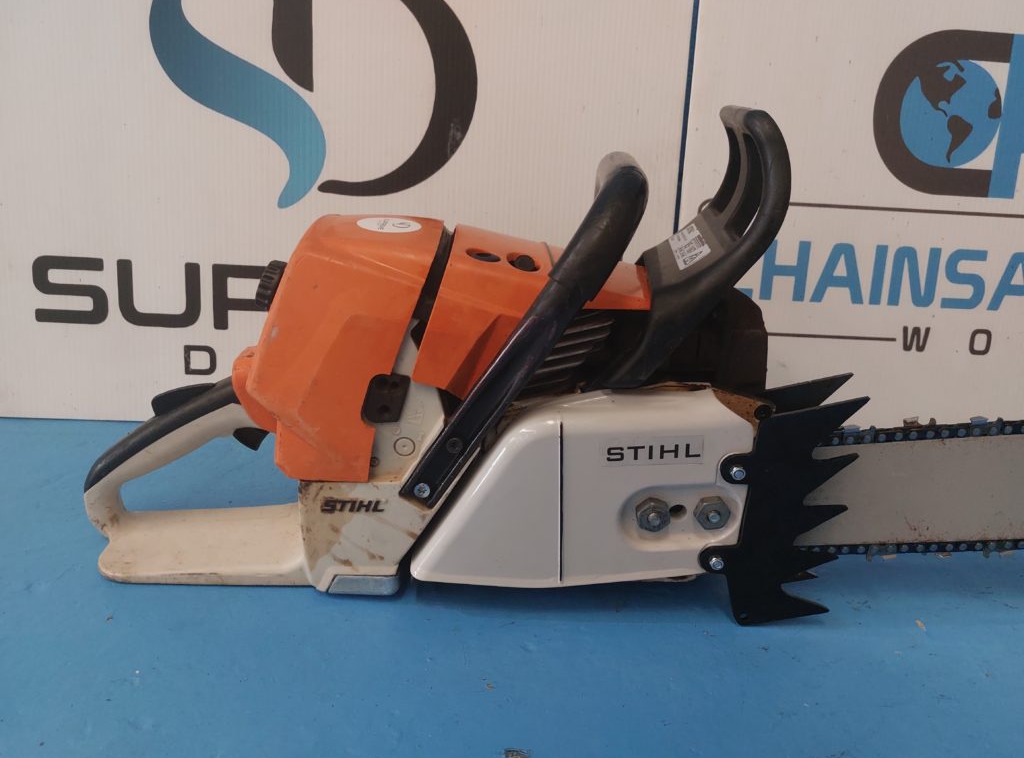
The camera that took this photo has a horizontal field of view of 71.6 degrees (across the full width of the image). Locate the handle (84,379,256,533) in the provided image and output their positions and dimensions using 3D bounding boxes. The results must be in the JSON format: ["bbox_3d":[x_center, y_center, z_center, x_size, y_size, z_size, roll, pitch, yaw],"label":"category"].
[{"bbox_3d":[-0.237,0.054,0.494,0.128,0.117,0.040,-2,22,0],"label":"handle"}]

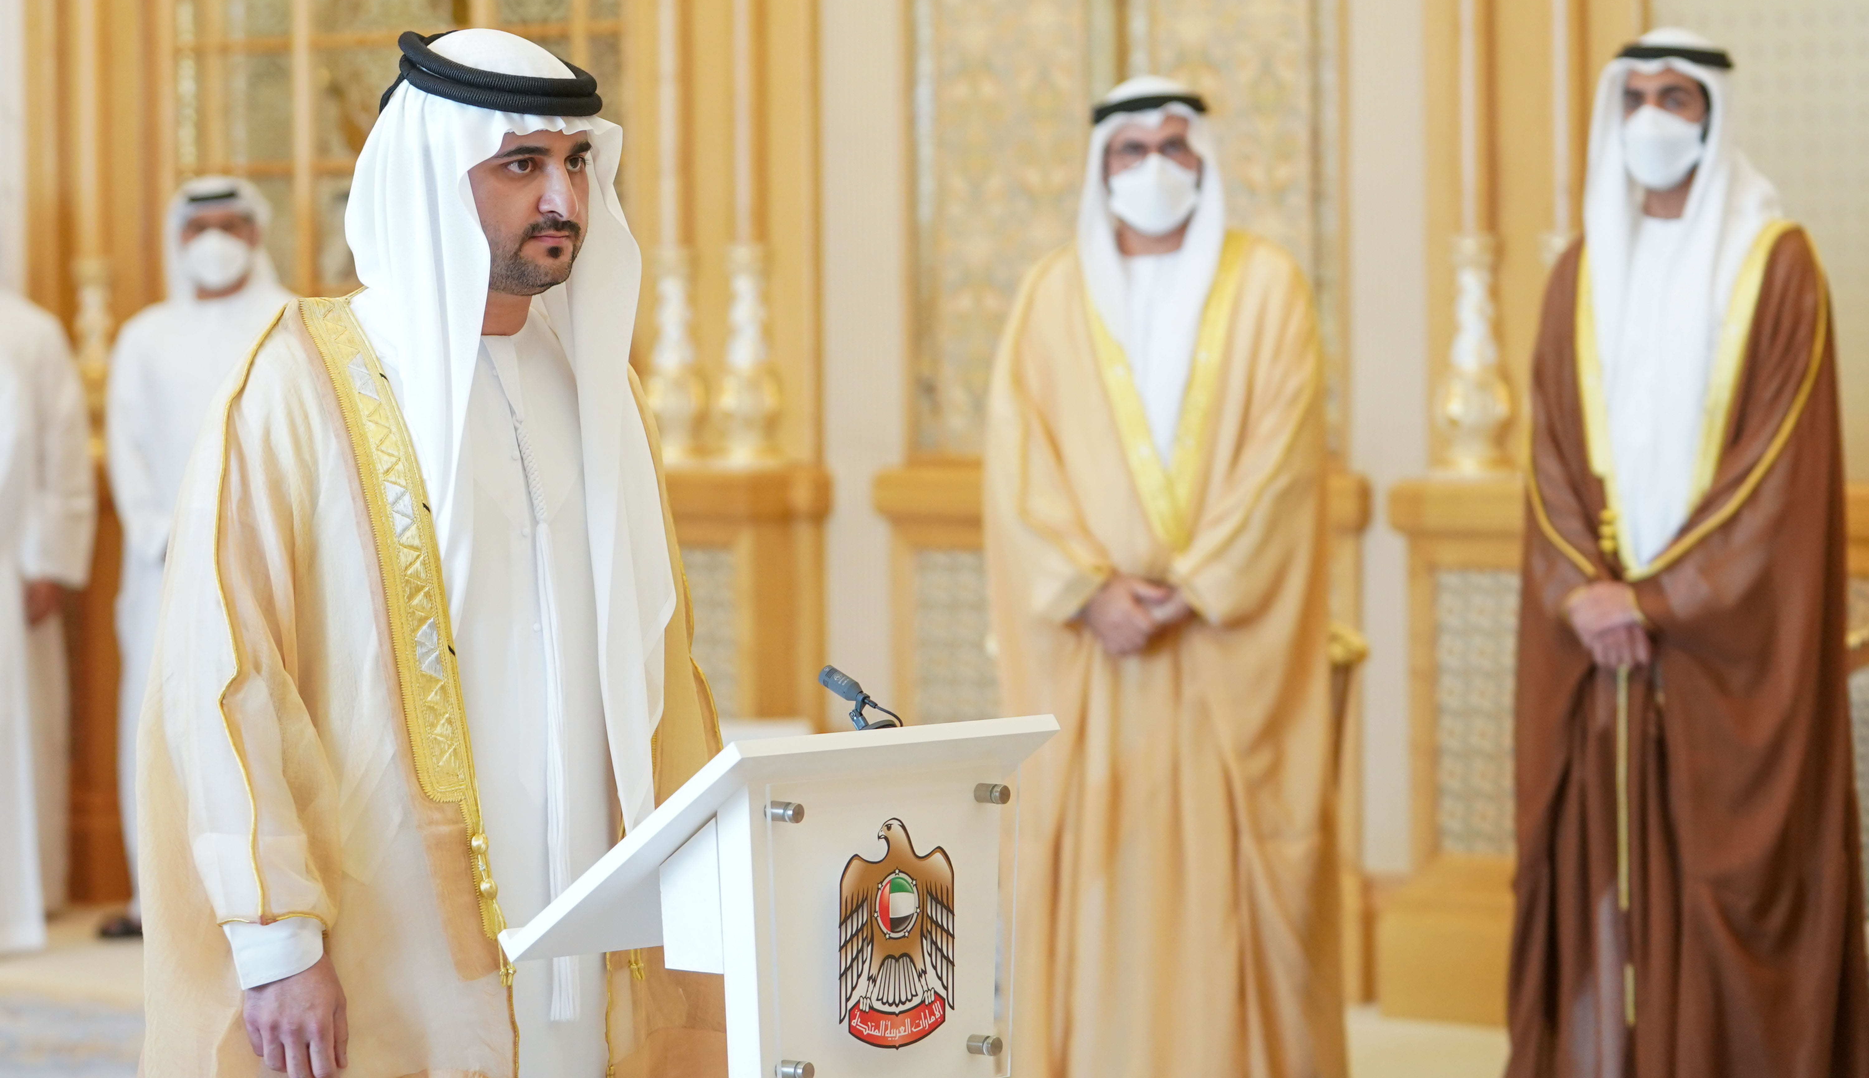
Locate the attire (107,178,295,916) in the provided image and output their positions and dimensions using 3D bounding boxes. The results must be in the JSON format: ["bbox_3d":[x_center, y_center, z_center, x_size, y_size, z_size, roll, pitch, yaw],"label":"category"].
[{"bbox_3d":[-1.659,0.020,10.300,0.520,1.740,0.360,0,3,5],"label":"attire"}]

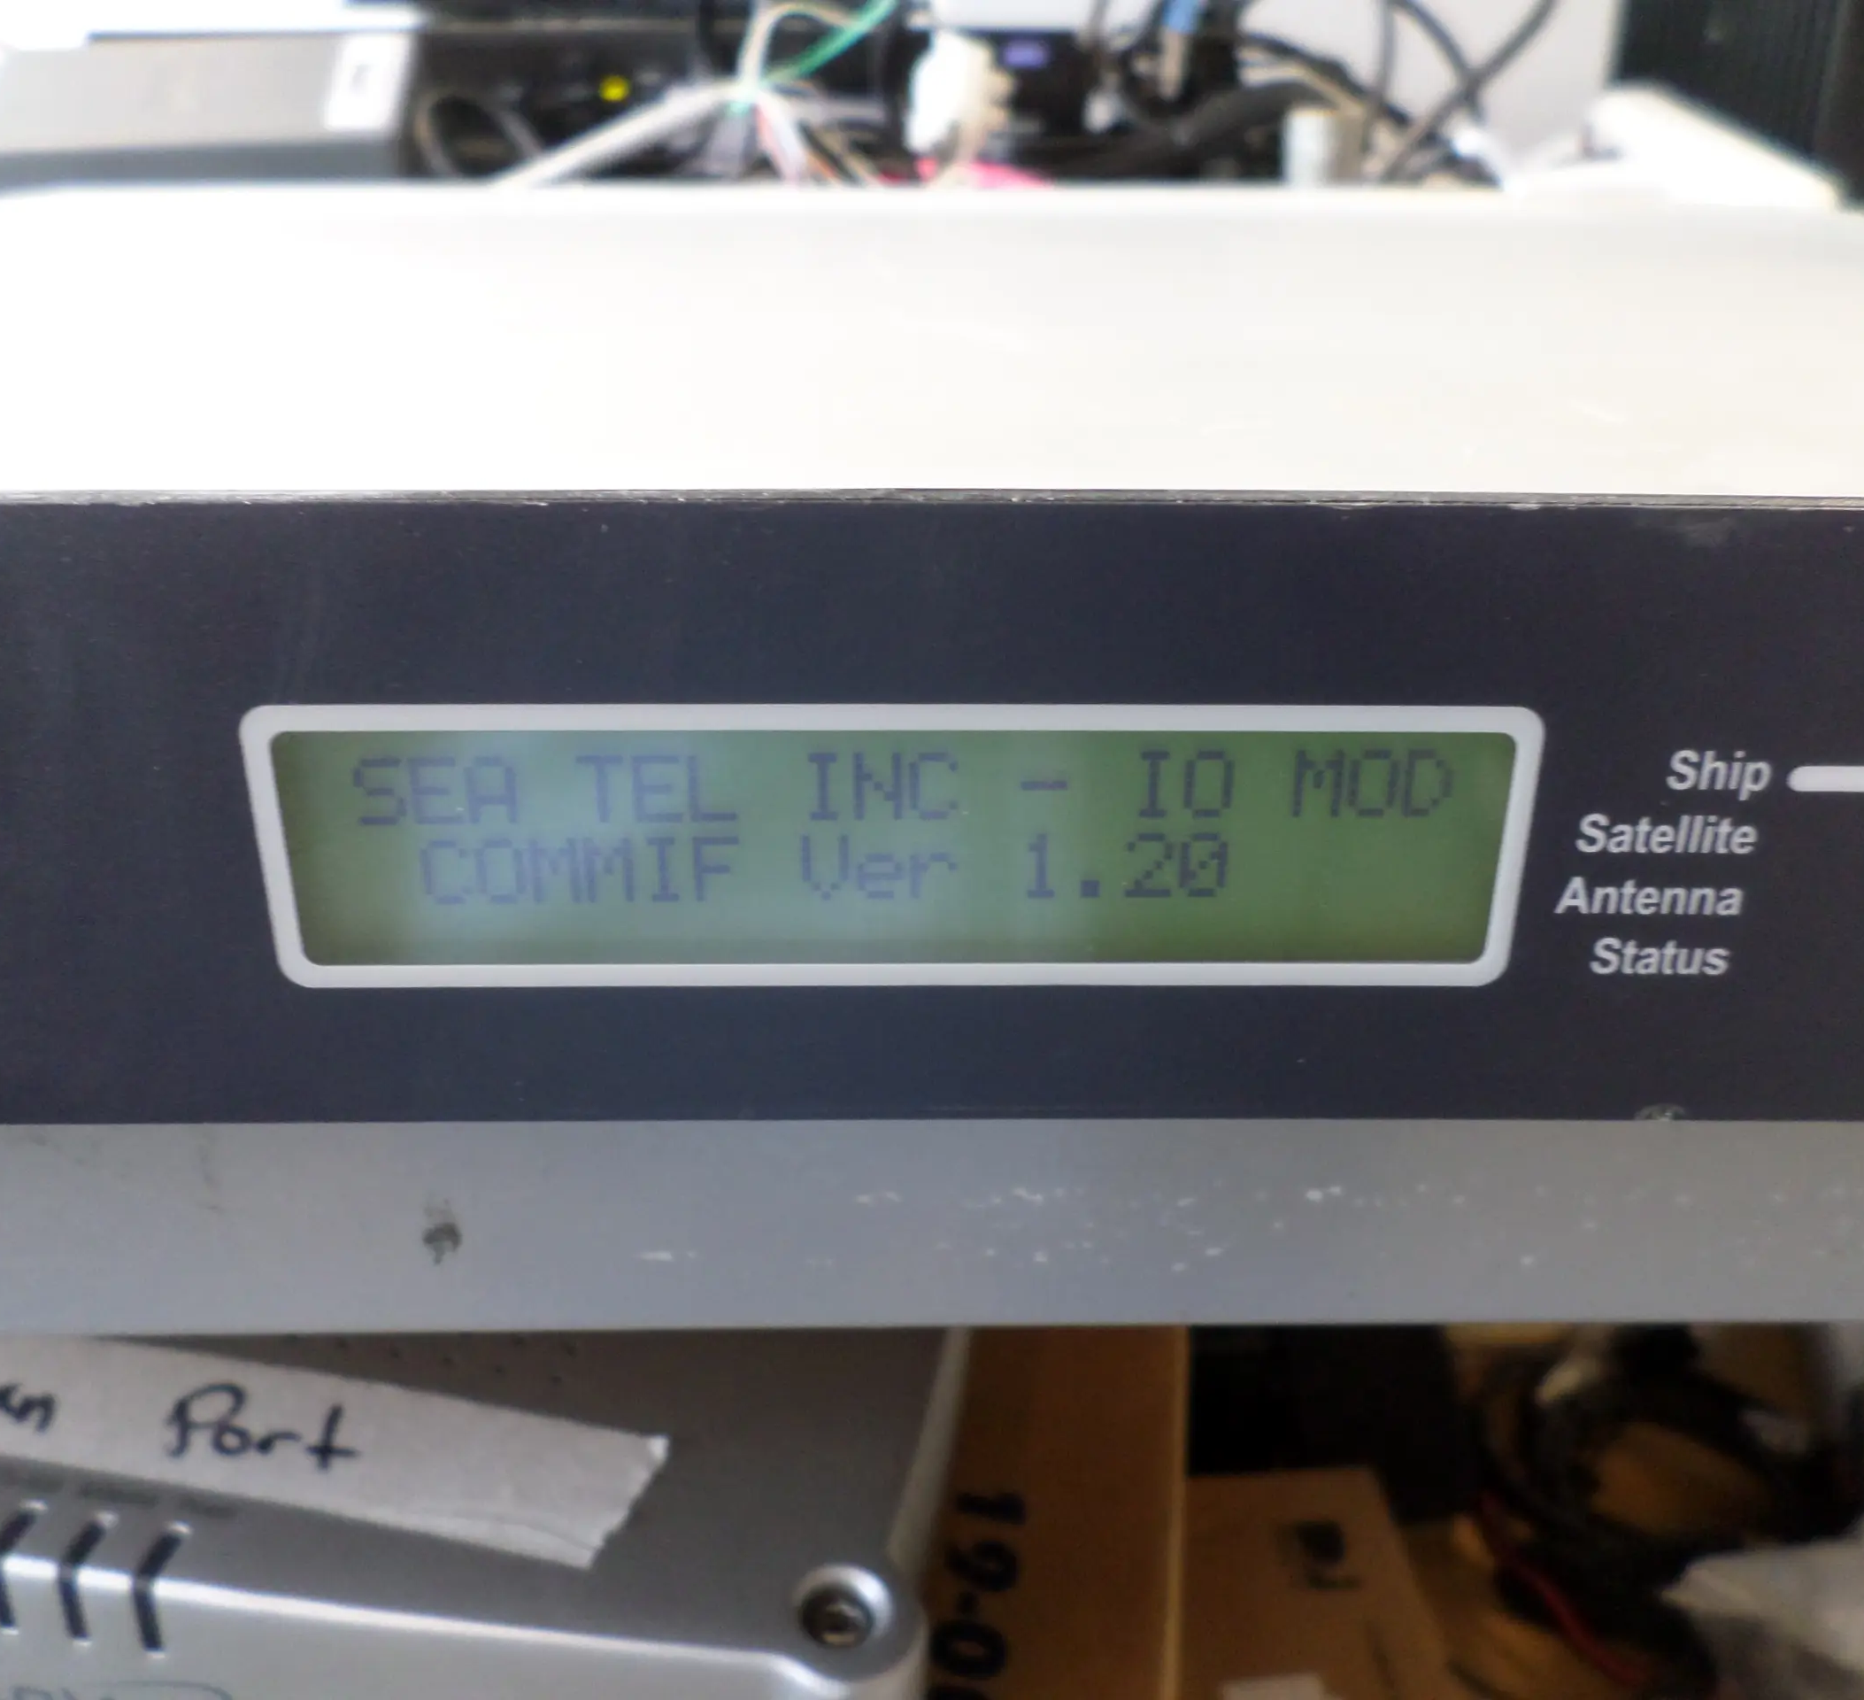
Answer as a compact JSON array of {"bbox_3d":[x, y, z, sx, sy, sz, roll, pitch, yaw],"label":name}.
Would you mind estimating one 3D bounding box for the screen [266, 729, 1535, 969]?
[{"bbox_3d":[-0.002,0.000,0.110,0.081,0.017,0.003,0,23,-1],"label":"screen"}]

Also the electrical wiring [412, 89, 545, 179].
[{"bbox_3d":[-0.155,-0.244,0.560,0.046,0.033,0.030,0,23,-1],"label":"electrical wiring"}]

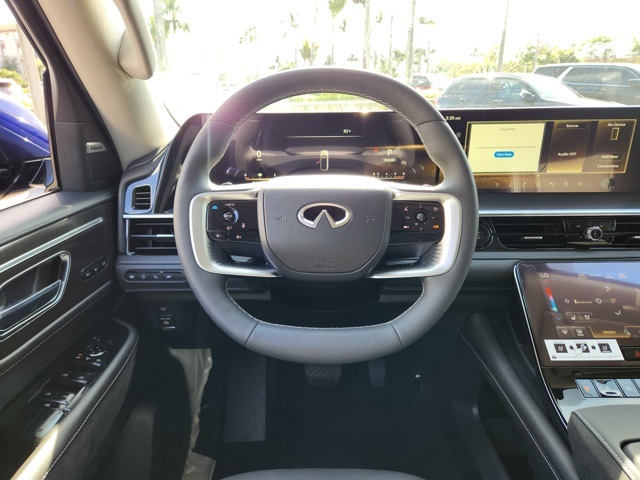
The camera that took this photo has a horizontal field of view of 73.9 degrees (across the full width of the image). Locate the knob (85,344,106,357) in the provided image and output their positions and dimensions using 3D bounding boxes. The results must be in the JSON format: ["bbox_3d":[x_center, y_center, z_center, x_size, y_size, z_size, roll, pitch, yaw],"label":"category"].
[{"bbox_3d":[-0.349,0.173,0.665,0.030,0.012,0.030,0,20,0],"label":"knob"}]

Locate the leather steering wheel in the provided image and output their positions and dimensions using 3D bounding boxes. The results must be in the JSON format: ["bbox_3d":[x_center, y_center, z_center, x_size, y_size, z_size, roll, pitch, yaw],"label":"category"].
[{"bbox_3d":[0.009,-0.032,0.563,0.385,0.375,0.100,0,-6,0],"label":"leather steering wheel"}]

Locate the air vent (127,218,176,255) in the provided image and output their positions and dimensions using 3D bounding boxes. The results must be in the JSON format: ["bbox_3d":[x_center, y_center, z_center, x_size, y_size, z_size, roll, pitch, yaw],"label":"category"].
[{"bbox_3d":[-0.274,-0.006,0.755,0.135,0.064,0.040,0,15,0],"label":"air vent"}]

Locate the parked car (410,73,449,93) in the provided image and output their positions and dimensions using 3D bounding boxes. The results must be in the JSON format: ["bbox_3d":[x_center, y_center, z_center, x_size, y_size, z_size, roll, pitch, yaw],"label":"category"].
[{"bbox_3d":[9.142,-13.066,35.500,1.900,1.700,4.700,13,23,31],"label":"parked car"}]

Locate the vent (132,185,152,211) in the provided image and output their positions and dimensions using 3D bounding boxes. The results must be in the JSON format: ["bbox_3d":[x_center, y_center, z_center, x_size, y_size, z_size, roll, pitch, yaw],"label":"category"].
[{"bbox_3d":[-0.332,-0.079,0.790,0.038,0.050,0.030,-2,20,-6],"label":"vent"}]

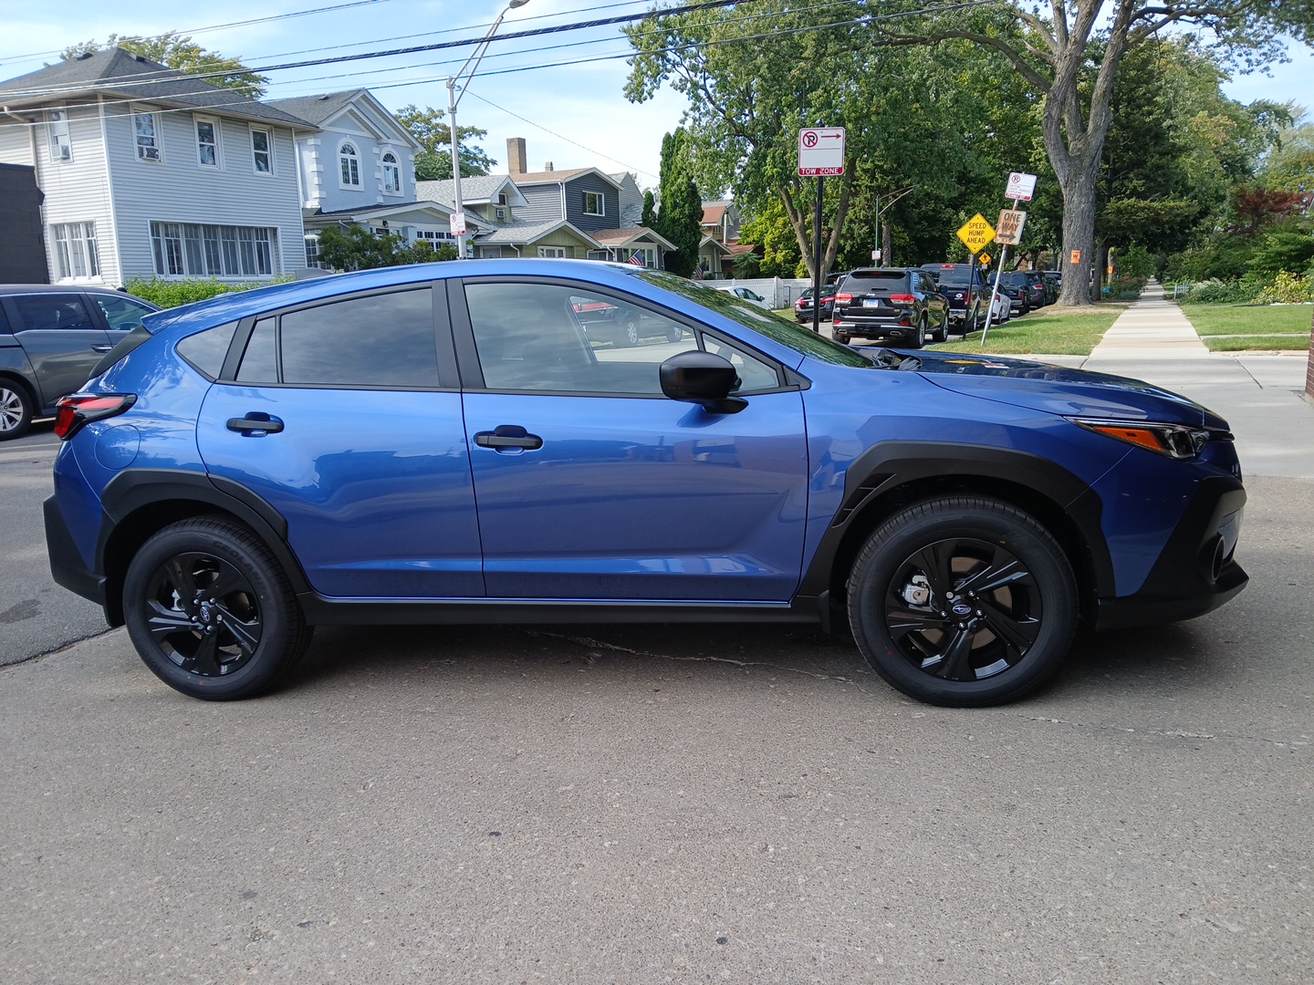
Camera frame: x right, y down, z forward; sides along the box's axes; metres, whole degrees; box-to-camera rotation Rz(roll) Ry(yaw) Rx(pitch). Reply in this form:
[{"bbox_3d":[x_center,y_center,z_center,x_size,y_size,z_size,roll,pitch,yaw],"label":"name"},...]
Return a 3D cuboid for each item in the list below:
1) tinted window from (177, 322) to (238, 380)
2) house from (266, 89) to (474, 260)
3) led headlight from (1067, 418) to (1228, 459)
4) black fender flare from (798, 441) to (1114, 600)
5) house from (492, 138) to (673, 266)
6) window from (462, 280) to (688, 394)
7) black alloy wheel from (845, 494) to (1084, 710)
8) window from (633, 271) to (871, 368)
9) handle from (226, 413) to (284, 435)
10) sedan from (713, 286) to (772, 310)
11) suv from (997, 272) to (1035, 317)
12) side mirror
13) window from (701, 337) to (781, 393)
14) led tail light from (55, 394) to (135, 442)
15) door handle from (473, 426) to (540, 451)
[{"bbox_3d":[-1.651,-0.523,3.597,0.226,0.232,0.030,5,-12,20],"label":"tinted window"},{"bbox_3d":[-14.080,-10.478,36.927,11.500,8.100,8.400,5,14,26],"label":"house"},{"bbox_3d":[1.507,-0.197,3.110,0.500,0.155,0.380,-2,11,11],"label":"led headlight"},{"bbox_3d":[0.905,0.073,3.068,0.950,0.505,0.110,-2,11,11],"label":"black fender flare"},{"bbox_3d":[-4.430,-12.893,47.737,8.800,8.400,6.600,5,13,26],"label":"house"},{"bbox_3d":[-0.257,-0.522,3.305,0.861,0.393,0.040,2,-12,8],"label":"window"},{"bbox_3d":[0.978,0.347,3.191,0.695,0.695,0.230,-2,11,11],"label":"black alloy wheel"},{"bbox_3d":[0.417,-0.664,3.898,0.907,0.110,1.420,26,16,4],"label":"window"},{"bbox_3d":[-1.394,-0.237,3.424,0.220,0.078,0.050,3,8,10],"label":"handle"},{"bbox_3d":[2.144,-5.864,31.752,1.820,1.460,4.650,5,14,26],"label":"sedan"},{"bbox_3d":[15.359,-8.734,42.874,1.950,1.800,5.200,5,14,26],"label":"suv"},{"bbox_3d":[0.151,-0.346,3.054,0.250,0.200,0.220,-2,11,11],"label":"side mirror"},{"bbox_3d":[0.278,-0.417,3.166,0.250,0.200,0.040,-2,-9,11],"label":"window"},{"bbox_3d":[-2.104,-0.293,3.763,0.510,0.165,0.360,-2,11,11],"label":"led tail light"},{"bbox_3d":[-0.491,-0.181,3.276,0.235,0.088,0.055,-2,11,11],"label":"door handle"}]

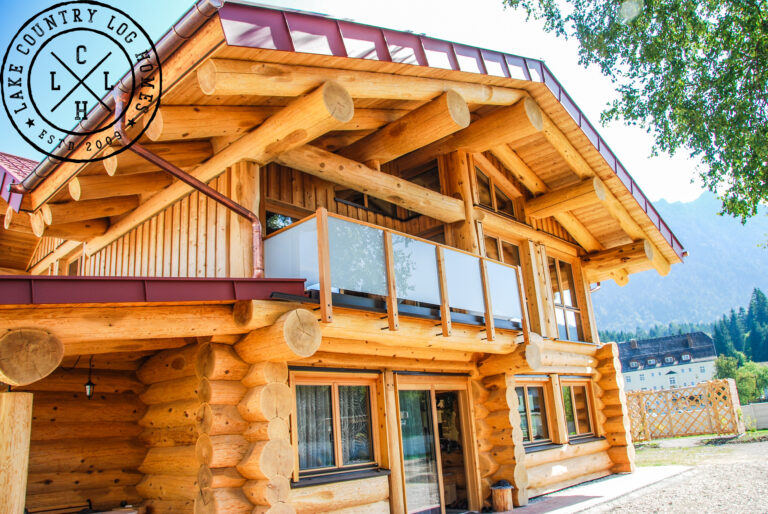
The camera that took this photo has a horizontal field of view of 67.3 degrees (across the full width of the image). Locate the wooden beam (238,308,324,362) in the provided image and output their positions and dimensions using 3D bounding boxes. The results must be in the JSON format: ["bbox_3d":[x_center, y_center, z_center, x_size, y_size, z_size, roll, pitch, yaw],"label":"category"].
[{"bbox_3d":[-1.233,0.944,6.435,0.960,0.499,0.480,-17,-20,39],"label":"wooden beam"}]

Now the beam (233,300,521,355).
[{"bbox_3d":[0.519,1.046,8.147,0.384,0.384,6.029,-17,-20,39],"label":"beam"}]

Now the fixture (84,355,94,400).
[{"bbox_3d":[-3.780,1.546,7.400,0.150,0.590,0.150,-18,-21,40],"label":"fixture"}]

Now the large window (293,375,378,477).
[{"bbox_3d":[-0.672,2.413,8.323,0.140,1.372,1.638,-18,-21,40],"label":"large window"}]

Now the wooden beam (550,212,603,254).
[{"bbox_3d":[4.628,-0.586,13.789,0.326,0.326,2.112,-17,-38,39],"label":"wooden beam"}]

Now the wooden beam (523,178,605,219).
[{"bbox_3d":[4.289,-1.327,13.713,1.841,0.476,0.444,-18,-21,40],"label":"wooden beam"}]

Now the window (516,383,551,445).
[{"bbox_3d":[2.814,2.992,11.071,0.134,1.200,1.536,-17,-20,39],"label":"window"}]

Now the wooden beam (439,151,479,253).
[{"bbox_3d":[1.734,-0.294,11.845,0.470,3.873,0.470,-18,-21,40],"label":"wooden beam"}]

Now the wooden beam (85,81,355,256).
[{"bbox_3d":[-2.758,-0.944,8.130,5.952,0.451,0.422,-18,-21,38],"label":"wooden beam"}]

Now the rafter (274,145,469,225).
[{"bbox_3d":[-0.030,-1.273,10.205,0.444,0.464,4.731,-18,-21,40],"label":"rafter"}]

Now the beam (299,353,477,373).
[{"bbox_3d":[0.138,1.675,9.398,0.349,0.375,4.635,-18,-21,40],"label":"beam"}]

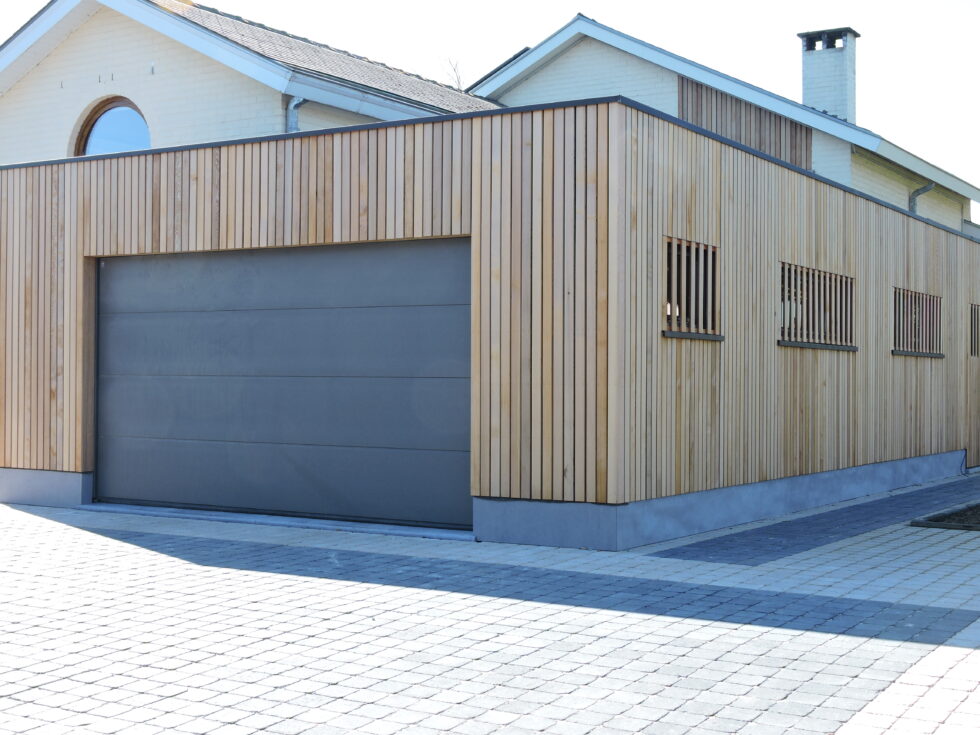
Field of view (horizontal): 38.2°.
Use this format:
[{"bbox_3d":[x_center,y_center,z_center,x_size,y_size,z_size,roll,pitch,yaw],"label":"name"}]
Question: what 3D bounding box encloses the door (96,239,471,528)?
[{"bbox_3d":[-1.650,0.104,10.890,3.797,2.050,0.080,0,-1,31],"label":"door"}]

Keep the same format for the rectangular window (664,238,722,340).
[{"bbox_3d":[1.449,-0.560,10.218,0.110,0.679,1.061,0,-1,31],"label":"rectangular window"}]

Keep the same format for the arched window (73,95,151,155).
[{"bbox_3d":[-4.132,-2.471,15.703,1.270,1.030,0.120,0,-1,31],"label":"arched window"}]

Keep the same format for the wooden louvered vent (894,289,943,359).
[{"bbox_3d":[4.683,-0.477,15.522,0.110,0.671,2.095,0,-1,31],"label":"wooden louvered vent"}]

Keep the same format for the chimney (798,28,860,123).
[{"bbox_3d":[5.447,-4.540,22.687,0.868,1.576,0.684,0,-1,31],"label":"chimney"}]

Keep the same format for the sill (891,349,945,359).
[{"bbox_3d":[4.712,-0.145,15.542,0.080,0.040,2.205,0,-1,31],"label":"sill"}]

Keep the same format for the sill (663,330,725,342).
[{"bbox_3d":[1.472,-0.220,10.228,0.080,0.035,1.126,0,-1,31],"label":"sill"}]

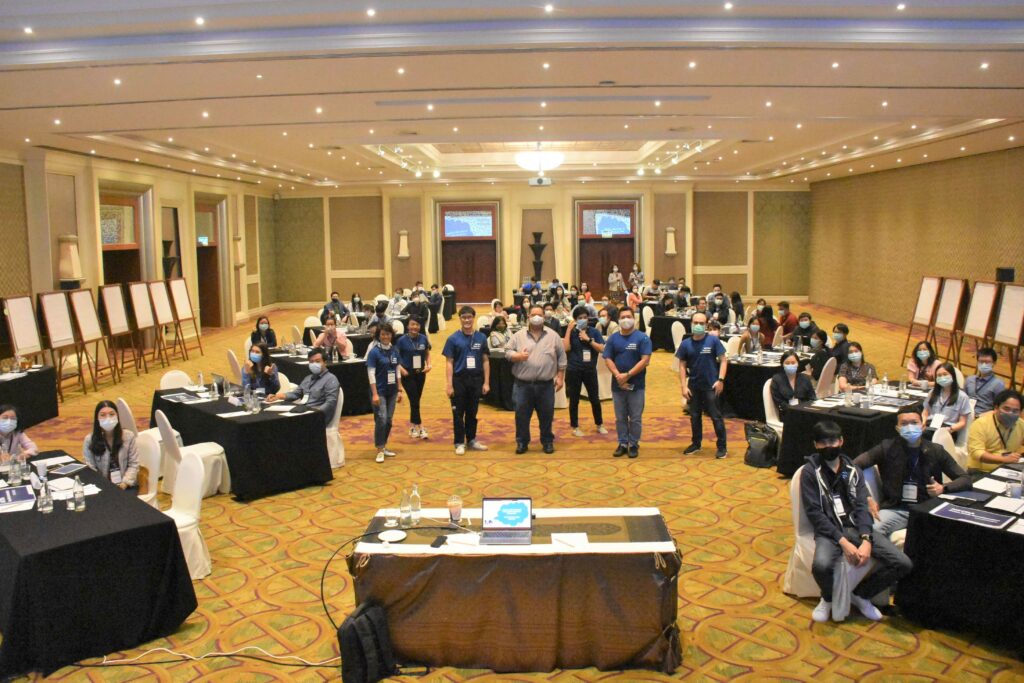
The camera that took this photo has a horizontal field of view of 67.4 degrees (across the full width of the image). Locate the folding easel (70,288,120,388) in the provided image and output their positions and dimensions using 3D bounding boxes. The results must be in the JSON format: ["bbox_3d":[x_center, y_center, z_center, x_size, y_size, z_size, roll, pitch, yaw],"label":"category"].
[{"bbox_3d":[-7.480,-0.030,13.500,0.600,1.720,0.680,0,8,2],"label":"folding easel"}]

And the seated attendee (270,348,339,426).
[{"bbox_3d":[-2.255,0.752,8.483,0.580,1.260,0.780,5,10,33],"label":"seated attendee"}]

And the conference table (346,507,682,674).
[{"bbox_3d":[0.037,1.538,4.852,1.880,0.750,0.740,0,8,3],"label":"conference table"}]

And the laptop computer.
[{"bbox_3d":[-0.033,1.092,4.671,0.305,0.205,0.270,0,8,2],"label":"laptop computer"}]

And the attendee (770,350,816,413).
[{"bbox_3d":[3.230,0.736,8.748,0.530,1.260,0.750,0,8,-3],"label":"attendee"}]

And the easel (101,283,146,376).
[{"bbox_3d":[-7.454,-0.165,14.305,0.620,1.750,0.670,0,8,4],"label":"easel"}]

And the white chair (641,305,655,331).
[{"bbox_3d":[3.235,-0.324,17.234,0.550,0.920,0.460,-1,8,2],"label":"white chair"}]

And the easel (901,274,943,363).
[{"bbox_3d":[7.700,-0.337,14.134,0.620,1.740,0.680,-1,8,1],"label":"easel"}]

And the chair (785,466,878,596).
[{"bbox_3d":[2.271,1.333,5.295,0.470,0.930,0.560,-6,10,-35],"label":"chair"}]

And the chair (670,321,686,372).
[{"bbox_3d":[3.200,0.100,14.300,0.540,0.950,0.440,5,10,36],"label":"chair"}]

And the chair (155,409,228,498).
[{"bbox_3d":[-3.174,1.082,7.652,0.570,0.920,0.470,-9,11,-44],"label":"chair"}]

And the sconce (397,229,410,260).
[{"bbox_3d":[-3.753,-3.276,26.225,0.420,0.950,0.240,0,8,2],"label":"sconce"}]

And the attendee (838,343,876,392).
[{"bbox_3d":[4.220,0.632,9.491,0.530,1.250,0.750,0,8,-3],"label":"attendee"}]

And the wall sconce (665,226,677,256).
[{"bbox_3d":[5.832,-3.672,28.262,0.450,1.080,0.220,0,8,2],"label":"wall sconce"}]

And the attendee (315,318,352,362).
[{"bbox_3d":[-2.830,0.254,12.012,0.540,1.270,0.750,3,9,17],"label":"attendee"}]

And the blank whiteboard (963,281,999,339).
[{"bbox_3d":[7.391,-0.488,12.091,0.050,0.895,0.660,9,8,2],"label":"blank whiteboard"}]

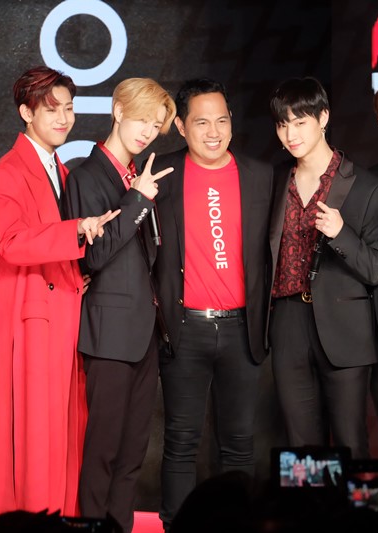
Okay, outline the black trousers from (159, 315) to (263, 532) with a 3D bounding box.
[{"bbox_3d":[0.071,0.564,12.450,0.380,0.840,0.260,0,2,-3],"label":"black trousers"}]

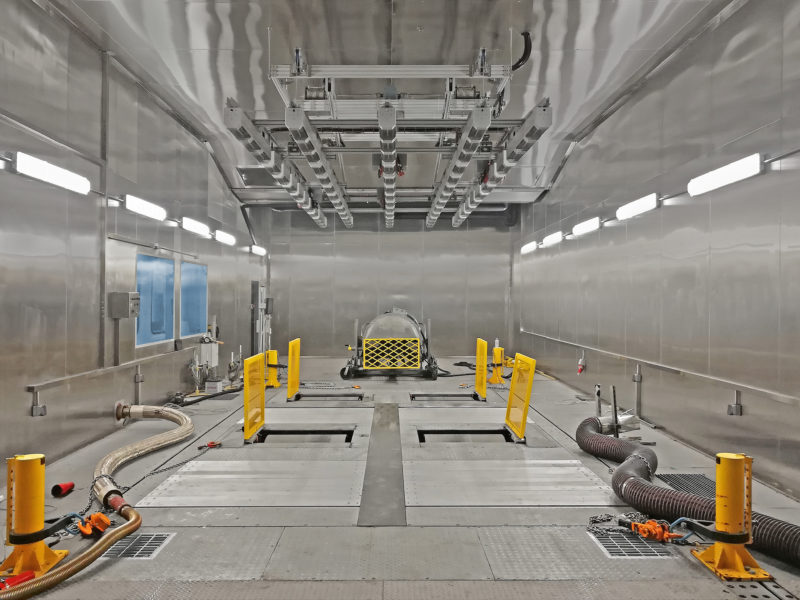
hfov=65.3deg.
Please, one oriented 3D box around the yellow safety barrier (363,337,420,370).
[{"bbox_3d":[-0.154,1.015,11.750,1.064,0.571,0.040,0,0,-1],"label":"yellow safety barrier"}]

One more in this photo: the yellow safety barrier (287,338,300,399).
[{"bbox_3d":[-1.611,1.038,9.531,0.050,0.833,0.787,1,0,-1],"label":"yellow safety barrier"}]

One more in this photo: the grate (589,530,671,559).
[{"bbox_3d":[1.463,1.572,3.987,0.410,0.035,0.430,0,0,-1],"label":"grate"}]

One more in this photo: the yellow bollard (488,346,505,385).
[{"bbox_3d":[1.840,1.237,11.854,0.280,0.650,0.430,0,0,-1],"label":"yellow bollard"}]

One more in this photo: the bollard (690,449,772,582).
[{"bbox_3d":[1.945,1.237,3.690,0.280,0.646,0.395,0,0,-1],"label":"bollard"}]

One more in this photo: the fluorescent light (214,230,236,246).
[{"bbox_3d":[-3.194,-1.121,11.350,0.100,0.160,1.270,0,0,-1],"label":"fluorescent light"}]

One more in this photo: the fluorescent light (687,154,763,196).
[{"bbox_3d":[2.935,-1.101,5.635,0.090,0.162,1.241,0,0,-1],"label":"fluorescent light"}]

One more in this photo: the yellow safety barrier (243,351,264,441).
[{"bbox_3d":[-1.595,1.038,6.879,0.050,0.833,0.787,0,0,-1],"label":"yellow safety barrier"}]

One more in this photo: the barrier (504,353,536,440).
[{"bbox_3d":[1.327,1.044,6.904,0.050,0.833,0.787,9,0,-1],"label":"barrier"}]

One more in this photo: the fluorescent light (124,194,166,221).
[{"bbox_3d":[-3.144,-1.121,7.686,0.100,0.160,1.270,0,0,-1],"label":"fluorescent light"}]

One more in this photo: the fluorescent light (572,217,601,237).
[{"bbox_3d":[2.907,-1.121,9.730,0.100,0.160,1.270,0,0,-1],"label":"fluorescent light"}]

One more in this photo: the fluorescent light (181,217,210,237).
[{"bbox_3d":[-3.170,-1.121,9.632,0.100,0.160,1.270,0,0,-1],"label":"fluorescent light"}]

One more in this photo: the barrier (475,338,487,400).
[{"bbox_3d":[1.250,1.039,9.560,0.050,0.833,0.787,2,0,-1],"label":"barrier"}]

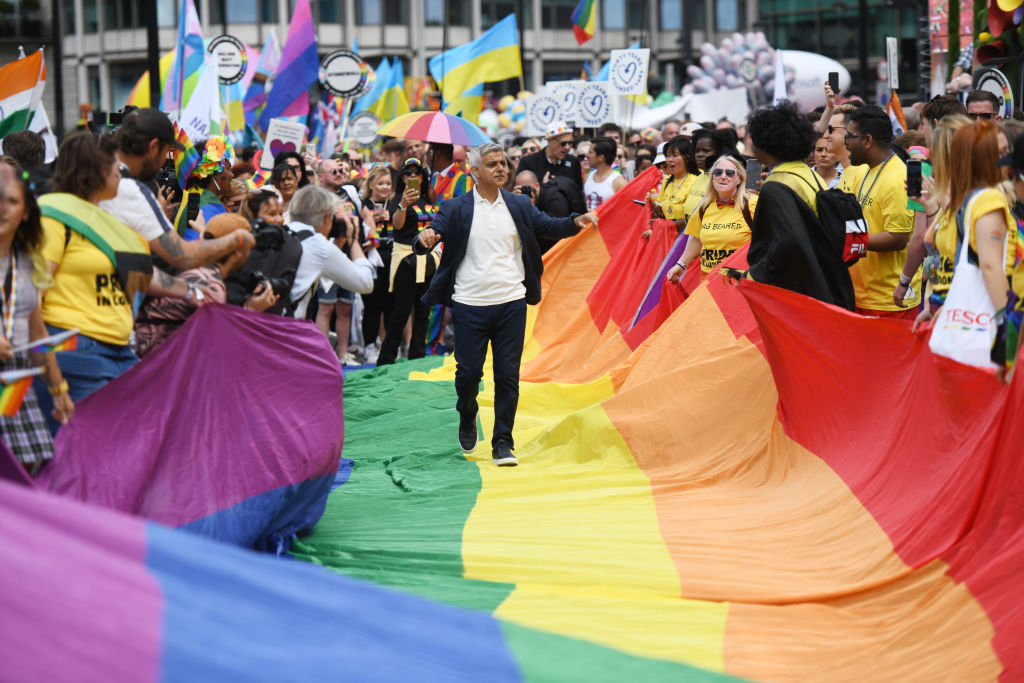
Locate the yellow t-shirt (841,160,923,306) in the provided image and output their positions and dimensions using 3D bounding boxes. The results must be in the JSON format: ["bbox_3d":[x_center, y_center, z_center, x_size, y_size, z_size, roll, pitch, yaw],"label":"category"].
[{"bbox_3d":[1.574,-0.465,16.400,0.300,0.680,0.500,-2,3,-32],"label":"yellow t-shirt"}]

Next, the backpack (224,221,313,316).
[{"bbox_3d":[-1.119,-0.338,17.800,0.250,0.470,0.320,-3,3,-35],"label":"backpack"}]

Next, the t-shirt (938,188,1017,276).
[{"bbox_3d":[1.846,-0.413,15.100,0.290,0.450,0.420,-2,3,-12],"label":"t-shirt"}]

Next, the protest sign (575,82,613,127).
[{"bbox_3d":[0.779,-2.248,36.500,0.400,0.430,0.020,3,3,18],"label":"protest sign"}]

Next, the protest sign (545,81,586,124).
[{"bbox_3d":[0.605,-2.665,43.000,0.430,0.520,0.020,-2,3,-3],"label":"protest sign"}]

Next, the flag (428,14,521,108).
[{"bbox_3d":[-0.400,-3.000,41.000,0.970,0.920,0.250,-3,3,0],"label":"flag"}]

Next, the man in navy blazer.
[{"bbox_3d":[-0.024,-0.188,20.100,0.950,1.680,0.520,-1,3,-1],"label":"man in navy blazer"}]

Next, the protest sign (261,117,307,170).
[{"bbox_3d":[-1.918,-1.640,32.300,0.297,0.420,0.020,13,2,-1],"label":"protest sign"}]

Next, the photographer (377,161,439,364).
[{"bbox_3d":[-0.814,-0.621,30.200,0.550,1.620,0.450,-1,3,-12],"label":"photographer"}]

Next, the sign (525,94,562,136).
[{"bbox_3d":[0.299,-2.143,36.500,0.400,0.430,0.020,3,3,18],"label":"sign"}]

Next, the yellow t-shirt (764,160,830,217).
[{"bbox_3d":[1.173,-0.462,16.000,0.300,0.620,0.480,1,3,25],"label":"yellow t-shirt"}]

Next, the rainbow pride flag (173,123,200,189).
[{"bbox_3d":[-1.424,-0.814,16.800,0.140,0.290,0.080,-1,3,11],"label":"rainbow pride flag"}]

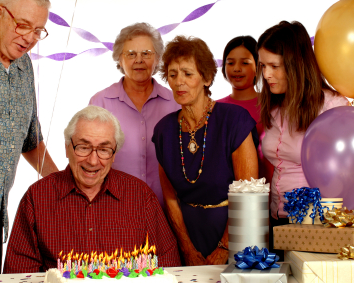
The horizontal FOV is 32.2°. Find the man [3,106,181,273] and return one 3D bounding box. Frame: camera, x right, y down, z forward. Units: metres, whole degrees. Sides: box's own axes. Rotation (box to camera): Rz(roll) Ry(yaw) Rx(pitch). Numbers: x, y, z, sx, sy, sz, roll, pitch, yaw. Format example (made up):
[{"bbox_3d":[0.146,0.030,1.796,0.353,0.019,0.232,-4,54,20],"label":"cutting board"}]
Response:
[{"bbox_3d":[-0.265,0.505,1.900,0.580,1.250,0.680,0,-4,-3],"label":"man"}]

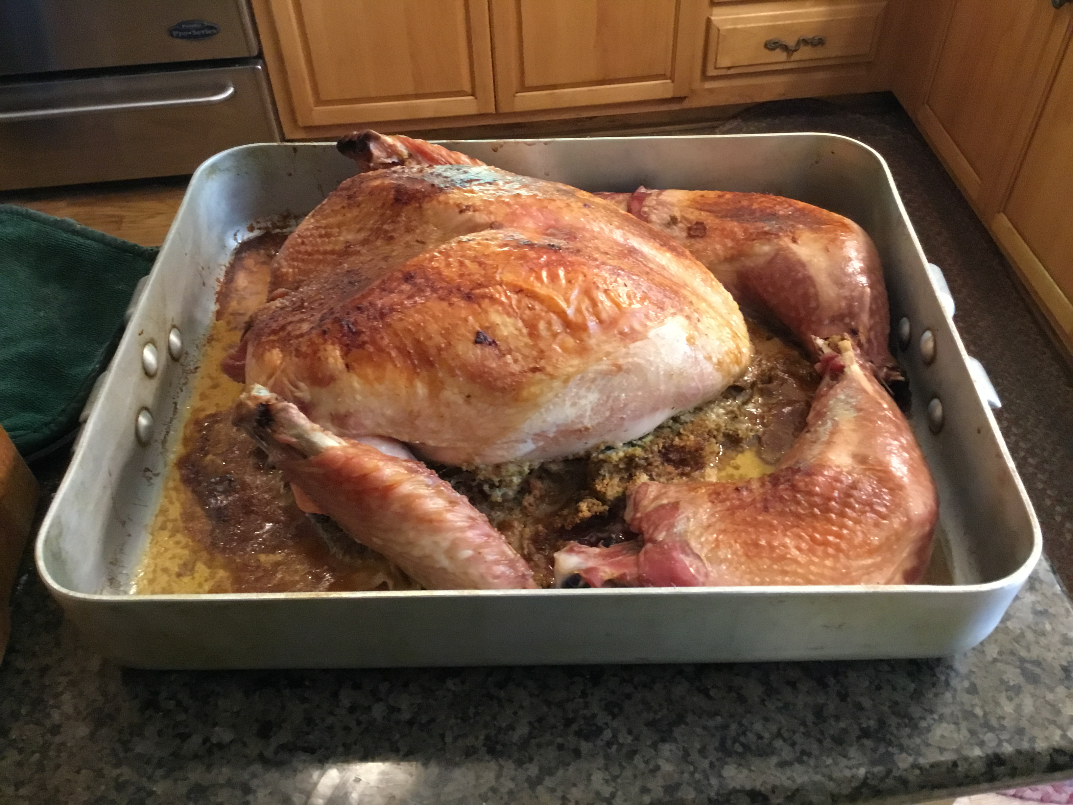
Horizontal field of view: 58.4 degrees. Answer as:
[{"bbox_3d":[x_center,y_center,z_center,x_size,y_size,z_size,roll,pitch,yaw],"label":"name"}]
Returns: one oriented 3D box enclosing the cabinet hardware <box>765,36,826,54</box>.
[{"bbox_3d":[0.581,-0.802,2.154,0.140,0.029,0.028,-6,47,-4],"label":"cabinet hardware"}]

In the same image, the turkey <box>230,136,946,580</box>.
[{"bbox_3d":[0.016,-0.046,0.525,0.386,0.129,0.321,-1,47,1],"label":"turkey"}]

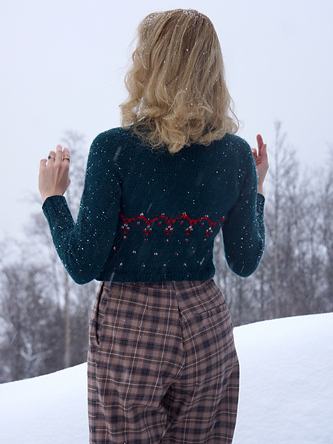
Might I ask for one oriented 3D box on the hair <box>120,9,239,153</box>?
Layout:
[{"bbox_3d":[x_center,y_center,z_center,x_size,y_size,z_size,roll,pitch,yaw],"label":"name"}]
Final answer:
[{"bbox_3d":[0.032,-0.349,2.570,0.275,0.350,0.260,0,-1,-21],"label":"hair"}]

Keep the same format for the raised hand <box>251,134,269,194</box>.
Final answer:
[{"bbox_3d":[0.244,-0.152,2.760,0.060,0.160,0.080,1,-1,-32],"label":"raised hand"}]

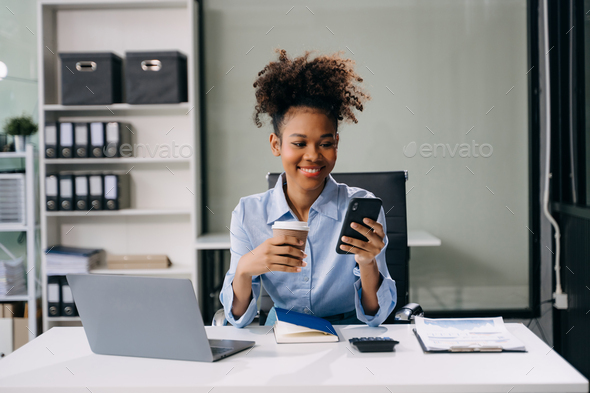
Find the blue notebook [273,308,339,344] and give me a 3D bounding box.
[{"bbox_3d":[0.025,0.313,2.520,0.147,0.054,0.210,-1,2,-4],"label":"blue notebook"}]

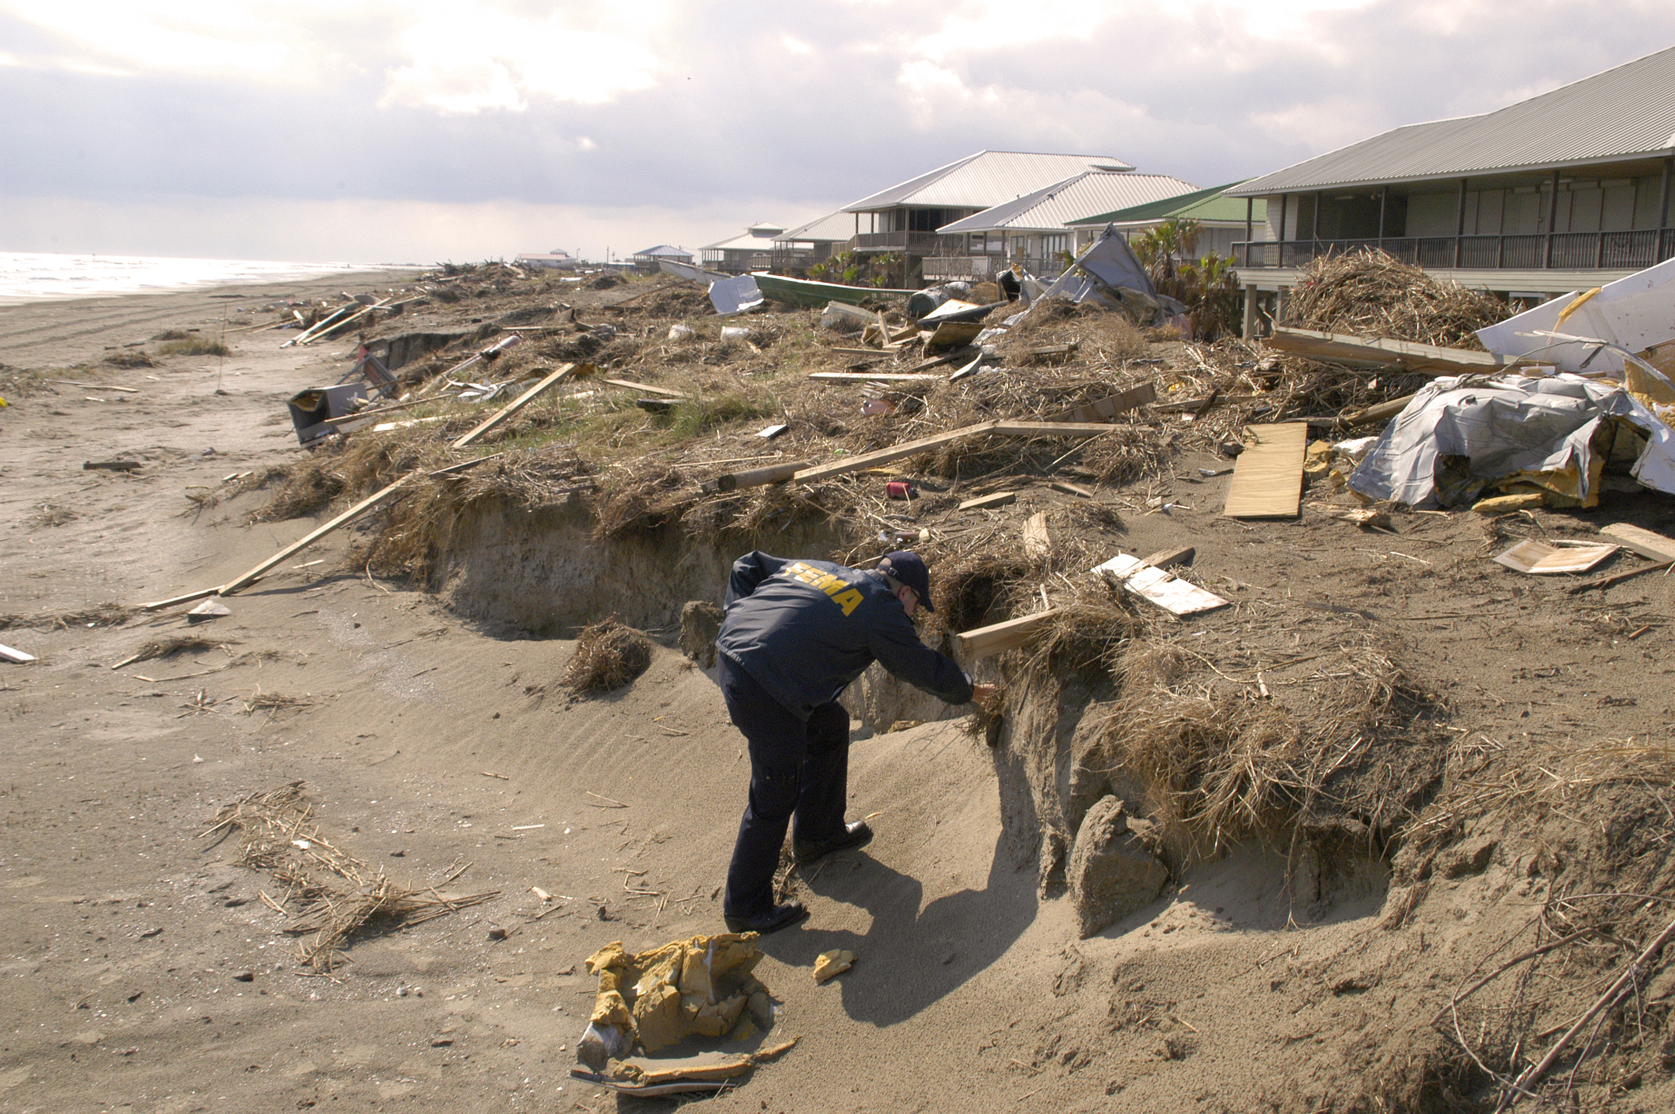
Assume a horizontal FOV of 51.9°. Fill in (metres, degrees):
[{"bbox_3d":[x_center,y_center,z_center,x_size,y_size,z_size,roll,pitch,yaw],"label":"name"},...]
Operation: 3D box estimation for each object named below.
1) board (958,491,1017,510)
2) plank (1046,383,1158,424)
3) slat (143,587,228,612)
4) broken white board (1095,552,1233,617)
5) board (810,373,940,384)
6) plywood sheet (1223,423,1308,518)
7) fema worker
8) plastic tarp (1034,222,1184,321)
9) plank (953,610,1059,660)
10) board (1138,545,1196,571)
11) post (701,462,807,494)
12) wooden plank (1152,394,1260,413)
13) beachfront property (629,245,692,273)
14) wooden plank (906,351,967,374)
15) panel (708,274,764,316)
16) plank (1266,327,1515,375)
[{"bbox_3d":[0.813,-0.301,9.806,0.095,0.042,0.726,10,14,29],"label":"board"},{"bbox_3d":[2.020,-1.132,13.200,1.119,0.145,0.045,-19,17,-23],"label":"plank"},{"bbox_3d":[-4.636,0.299,12.259,0.089,0.040,0.834,5,10,19],"label":"slat"},{"bbox_3d":[1.338,0.130,7.266,0.370,0.030,0.600,-7,25,-42],"label":"broken white board"},{"bbox_3d":[0.440,-2.040,19.600,1.521,0.040,0.140,0,20,0],"label":"board"},{"bbox_3d":[2.987,-0.616,11.886,0.454,0.025,2.179,-2,19,18],"label":"plywood sheet"},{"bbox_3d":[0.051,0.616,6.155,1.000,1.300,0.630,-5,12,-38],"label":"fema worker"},{"bbox_3d":[4.304,-4.416,27.000,2.400,1.600,1.400,3,9,9],"label":"plastic tarp"},{"bbox_3d":[0.732,0.313,7.085,0.040,0.089,0.831,8,11,35],"label":"plank"},{"bbox_3d":[1.532,0.024,8.076,0.092,0.042,0.740,10,14,28],"label":"board"},{"bbox_3d":[-0.503,-0.558,11.850,0.130,0.130,1.267,7,12,28],"label":"post"},{"bbox_3d":[3.015,-1.266,14.071,1.050,0.060,0.090,-7,12,-25],"label":"wooden plank"},{"bbox_3d":[-29.740,-50.607,295.000,9.800,5.700,10.500,0,9,-12],"label":"beachfront property"},{"bbox_3d":[1.203,-2.353,20.800,0.120,0.050,1.300,8,21,35],"label":"wooden plank"},{"bbox_3d":[-2.005,-5.173,34.000,0.950,0.720,0.120,-9,-15,6],"label":"panel"},{"bbox_3d":[5.024,-1.889,15.900,0.150,0.280,4.000,-1,10,-15],"label":"plank"}]

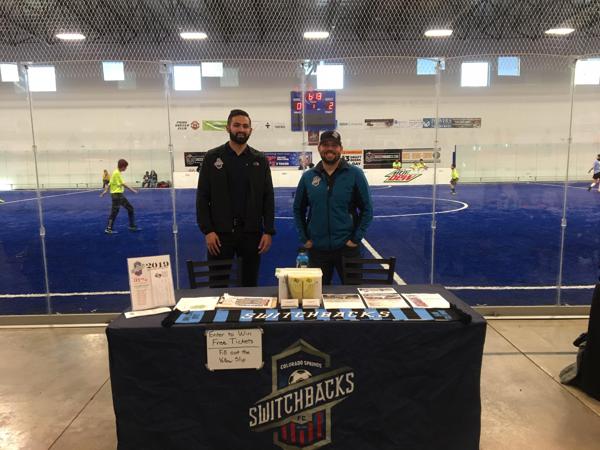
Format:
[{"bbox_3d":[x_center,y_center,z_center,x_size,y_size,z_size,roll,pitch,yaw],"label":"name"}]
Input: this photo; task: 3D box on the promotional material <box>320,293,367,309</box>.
[{"bbox_3d":[0.242,0.425,2.820,0.215,0.010,0.285,-1,7,1],"label":"promotional material"}]

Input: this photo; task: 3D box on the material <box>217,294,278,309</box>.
[{"bbox_3d":[-0.298,0.431,2.824,0.335,0.012,0.210,-1,7,0],"label":"material"}]

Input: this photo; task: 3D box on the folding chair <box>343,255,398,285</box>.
[{"bbox_3d":[0.480,0.672,3.468,0.410,0.820,0.460,0,7,7],"label":"folding chair"}]

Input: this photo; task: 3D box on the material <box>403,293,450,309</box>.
[{"bbox_3d":[0.703,0.420,2.806,0.215,0.010,0.280,-1,7,1],"label":"material"}]

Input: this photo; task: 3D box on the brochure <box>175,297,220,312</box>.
[{"bbox_3d":[-0.572,0.436,2.817,0.216,0.012,0.260,-1,7,-2],"label":"brochure"}]

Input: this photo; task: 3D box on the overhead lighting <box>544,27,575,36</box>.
[{"bbox_3d":[12.657,-9.411,24.500,1.200,0.120,0.650,-1,7,-1],"label":"overhead lighting"}]

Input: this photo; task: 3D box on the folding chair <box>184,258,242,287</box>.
[{"bbox_3d":[-0.583,0.683,3.500,0.410,0.820,0.460,-2,7,-11],"label":"folding chair"}]

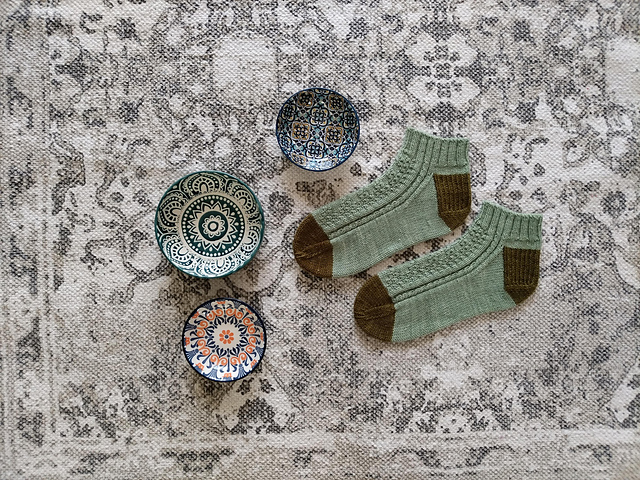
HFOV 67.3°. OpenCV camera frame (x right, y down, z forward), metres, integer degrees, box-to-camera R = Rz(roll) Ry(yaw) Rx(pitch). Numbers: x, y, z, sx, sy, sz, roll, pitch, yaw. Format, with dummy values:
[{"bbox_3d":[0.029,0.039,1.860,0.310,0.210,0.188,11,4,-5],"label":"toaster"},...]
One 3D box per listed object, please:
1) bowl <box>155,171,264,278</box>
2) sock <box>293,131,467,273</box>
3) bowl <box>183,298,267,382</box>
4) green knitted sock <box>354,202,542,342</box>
[{"bbox_3d":[-0.124,-0.017,0.561,0.121,0.042,0.121,0,89,-2],"label":"bowl"},{"bbox_3d":[0.078,-0.048,0.579,0.251,0.018,0.137,-24,90,-2],"label":"sock"},{"bbox_3d":[-0.109,0.115,0.564,0.096,0.033,0.096,0,89,-2],"label":"bowl"},{"bbox_3d":[0.159,0.039,0.580,0.261,0.018,0.132,-20,90,-2],"label":"green knitted sock"}]

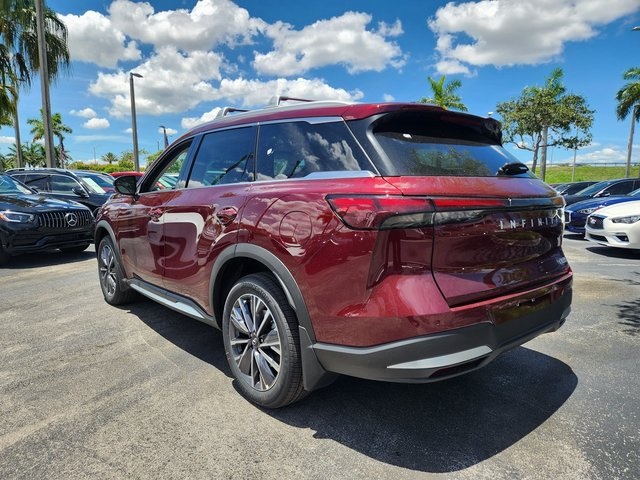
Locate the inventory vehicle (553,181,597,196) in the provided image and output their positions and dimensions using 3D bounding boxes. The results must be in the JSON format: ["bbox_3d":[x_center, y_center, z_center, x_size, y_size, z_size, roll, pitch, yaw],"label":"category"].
[{"bbox_3d":[9.289,-1.351,15.255,4.800,1.450,1.830,1,7,12],"label":"inventory vehicle"}]

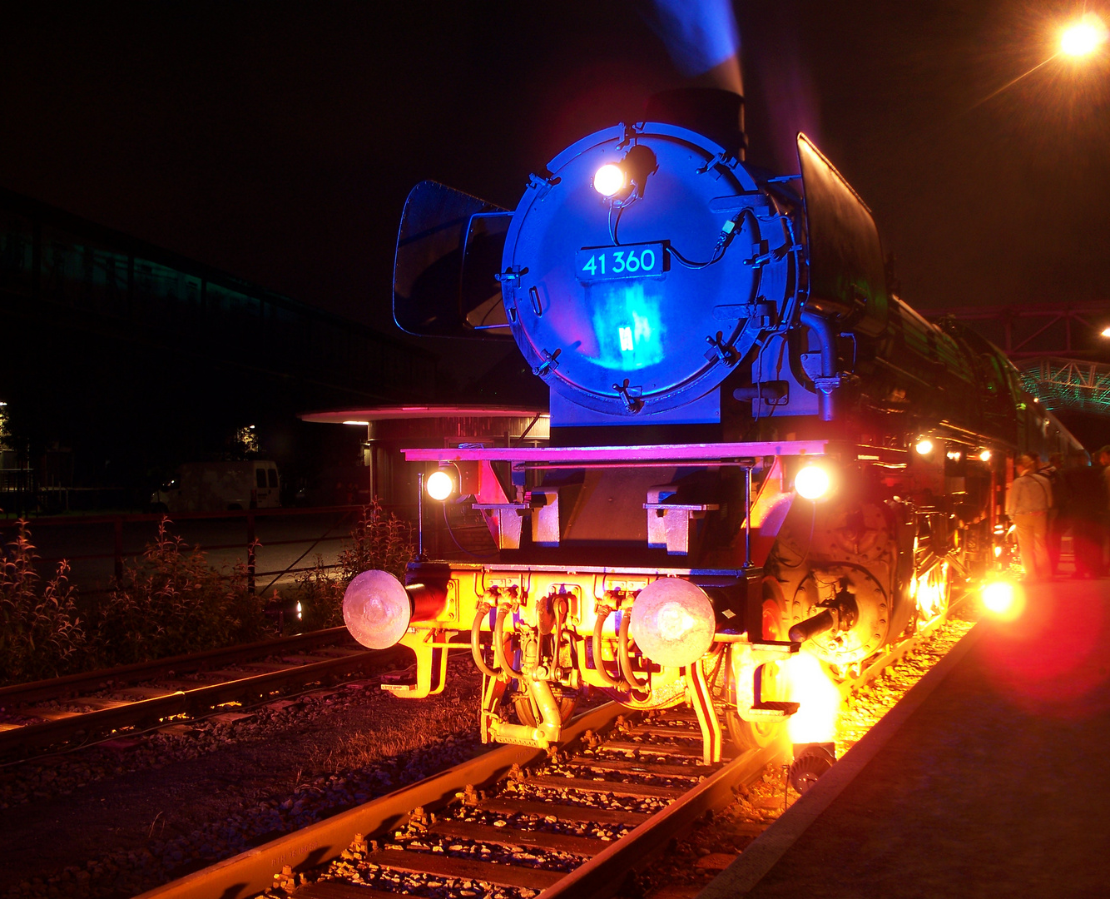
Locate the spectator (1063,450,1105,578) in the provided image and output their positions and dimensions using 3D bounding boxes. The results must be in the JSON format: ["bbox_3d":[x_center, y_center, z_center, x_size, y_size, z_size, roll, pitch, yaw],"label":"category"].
[{"bbox_3d":[7.506,0.917,17.700,0.540,1.770,0.360,-1,-2,6],"label":"spectator"}]

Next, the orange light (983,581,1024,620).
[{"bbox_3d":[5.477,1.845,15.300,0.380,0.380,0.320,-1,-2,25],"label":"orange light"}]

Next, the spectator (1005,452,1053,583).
[{"bbox_3d":[6.443,0.914,16.900,0.580,1.750,0.420,0,-2,0],"label":"spectator"}]

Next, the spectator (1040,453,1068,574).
[{"bbox_3d":[7.214,0.940,18.000,0.500,1.740,0.350,0,-2,-11],"label":"spectator"}]

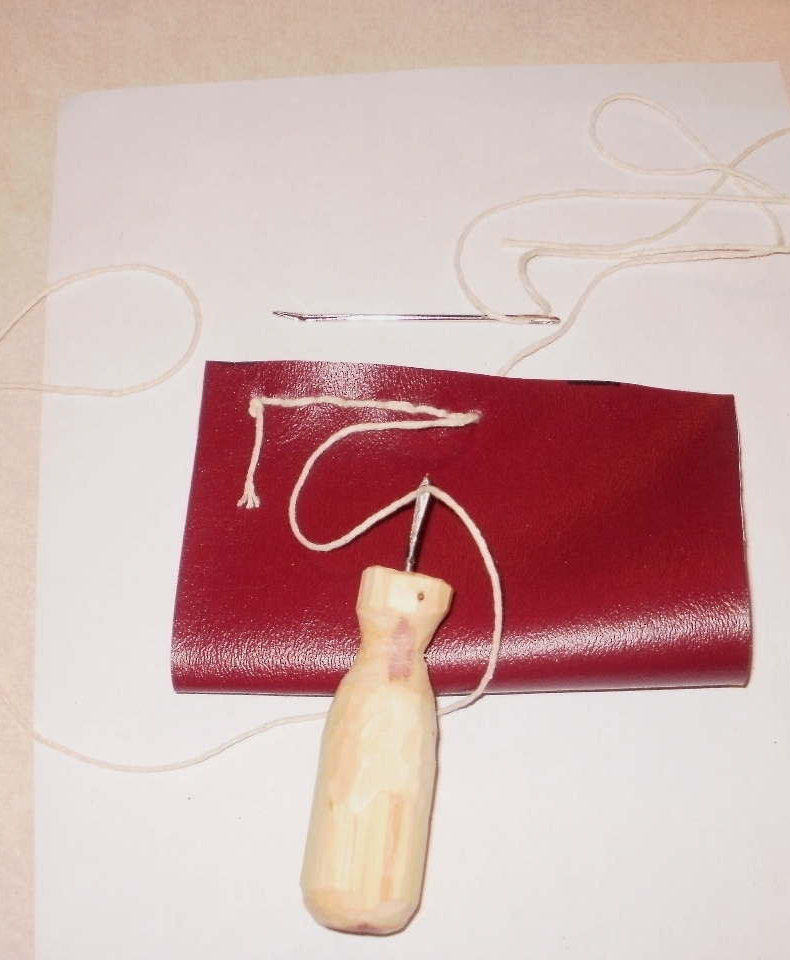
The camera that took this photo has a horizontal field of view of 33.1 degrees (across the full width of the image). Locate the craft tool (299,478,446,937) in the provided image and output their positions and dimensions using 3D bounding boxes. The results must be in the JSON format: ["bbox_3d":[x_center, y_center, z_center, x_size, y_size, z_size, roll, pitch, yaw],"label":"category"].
[{"bbox_3d":[0.000,0.048,0.300,0.026,0.026,0.103,8,72,2],"label":"craft tool"}]

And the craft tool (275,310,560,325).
[{"bbox_3d":[0.006,-0.043,0.352,0.076,0.002,0.003,0,68,-1],"label":"craft tool"}]

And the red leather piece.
[{"bbox_3d":[0.018,0.012,0.325,0.135,0.011,0.085,2,68,0],"label":"red leather piece"}]

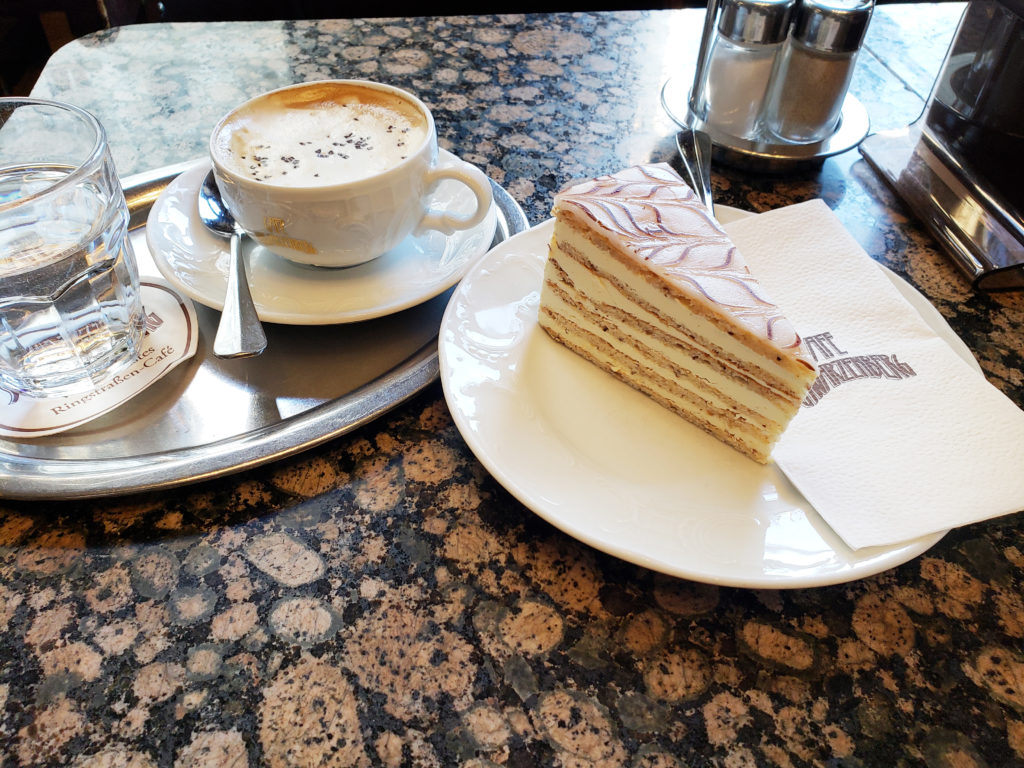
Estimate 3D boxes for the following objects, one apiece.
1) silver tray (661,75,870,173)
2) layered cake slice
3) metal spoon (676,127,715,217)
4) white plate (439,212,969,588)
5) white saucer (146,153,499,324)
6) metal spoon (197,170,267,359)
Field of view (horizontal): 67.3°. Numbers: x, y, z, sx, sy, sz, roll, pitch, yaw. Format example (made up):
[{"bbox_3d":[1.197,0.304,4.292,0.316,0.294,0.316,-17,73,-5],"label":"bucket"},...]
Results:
[{"bbox_3d":[0.147,-0.156,0.455,0.119,0.018,0.119,1,46,-1],"label":"silver tray"},{"bbox_3d":[0.065,-0.025,0.289,0.056,0.057,0.116,-21,50,-21],"label":"layered cake slice"},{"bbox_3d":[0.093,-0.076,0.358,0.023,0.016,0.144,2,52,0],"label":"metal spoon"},{"bbox_3d":[0.076,-0.007,0.306,0.208,0.022,0.208,1,46,-1],"label":"white plate"},{"bbox_3d":[-0.084,-0.072,0.359,0.155,0.021,0.155,1,46,-1],"label":"white saucer"},{"bbox_3d":[-0.117,-0.056,0.328,0.032,0.020,0.143,-10,46,-12],"label":"metal spoon"}]

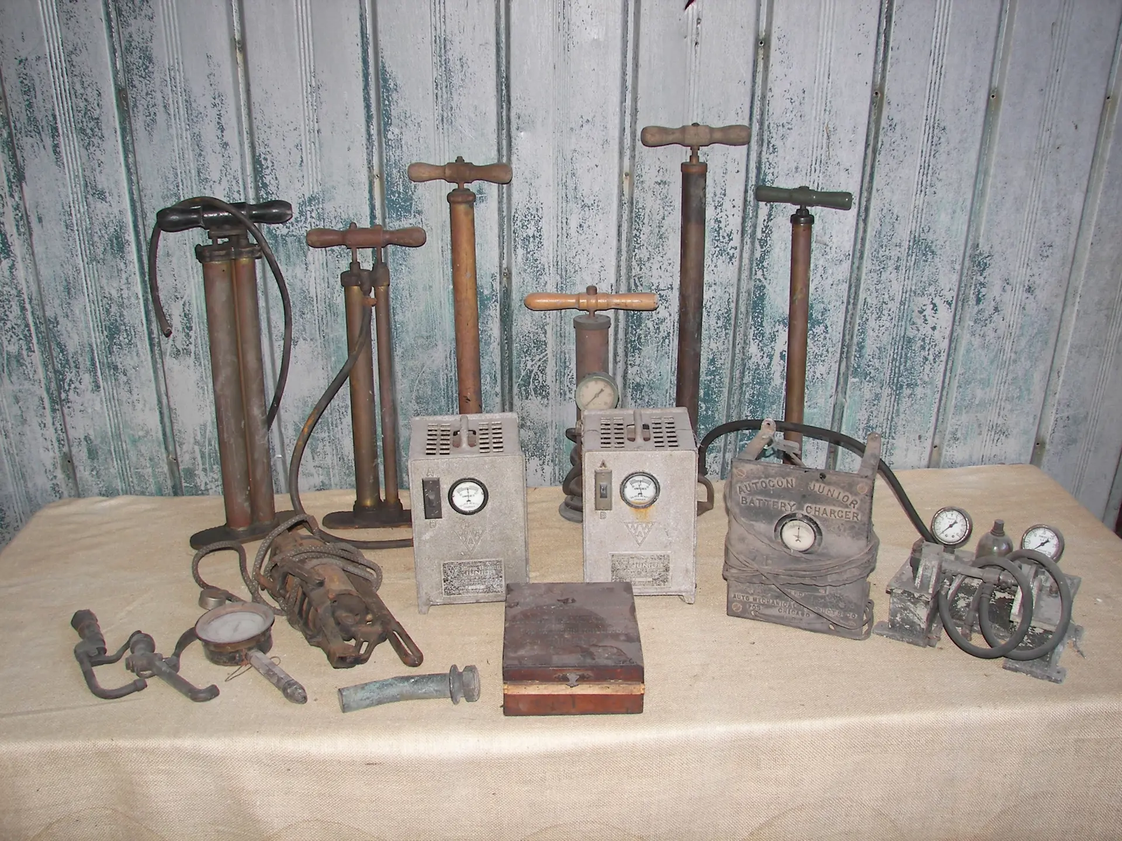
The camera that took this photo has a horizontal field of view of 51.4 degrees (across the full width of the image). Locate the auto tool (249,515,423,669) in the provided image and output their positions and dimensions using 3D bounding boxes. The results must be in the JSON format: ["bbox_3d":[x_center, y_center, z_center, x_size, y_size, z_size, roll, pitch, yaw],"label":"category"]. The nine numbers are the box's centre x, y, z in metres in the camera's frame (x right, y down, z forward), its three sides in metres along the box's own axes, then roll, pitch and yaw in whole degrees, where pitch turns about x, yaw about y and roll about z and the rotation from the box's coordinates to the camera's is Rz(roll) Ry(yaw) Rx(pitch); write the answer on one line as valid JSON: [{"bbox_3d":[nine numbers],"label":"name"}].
[{"bbox_3d":[-0.341,0.237,1.789,0.147,0.106,0.351,-14,26,-29],"label":"auto tool"}]

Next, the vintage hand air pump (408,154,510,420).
[{"bbox_3d":[-0.161,-0.120,1.956,0.171,0.632,0.086,1,22,5],"label":"vintage hand air pump"}]

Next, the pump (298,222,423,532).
[{"bbox_3d":[-0.307,-0.068,1.918,0.197,0.512,0.090,-2,22,-2],"label":"pump"}]

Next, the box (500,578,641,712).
[{"bbox_3d":[0.015,0.302,1.570,0.176,0.073,0.208,-1,22,0],"label":"box"}]

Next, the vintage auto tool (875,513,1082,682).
[{"bbox_3d":[0.615,0.220,1.688,0.266,0.190,0.166,13,26,30],"label":"vintage auto tool"}]

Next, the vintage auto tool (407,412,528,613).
[{"bbox_3d":[-0.136,0.137,1.751,0.163,0.250,0.160,-3,22,-4],"label":"vintage auto tool"}]

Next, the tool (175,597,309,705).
[{"bbox_3d":[-0.416,0.319,1.569,0.125,0.055,0.215,-19,28,-38],"label":"tool"}]

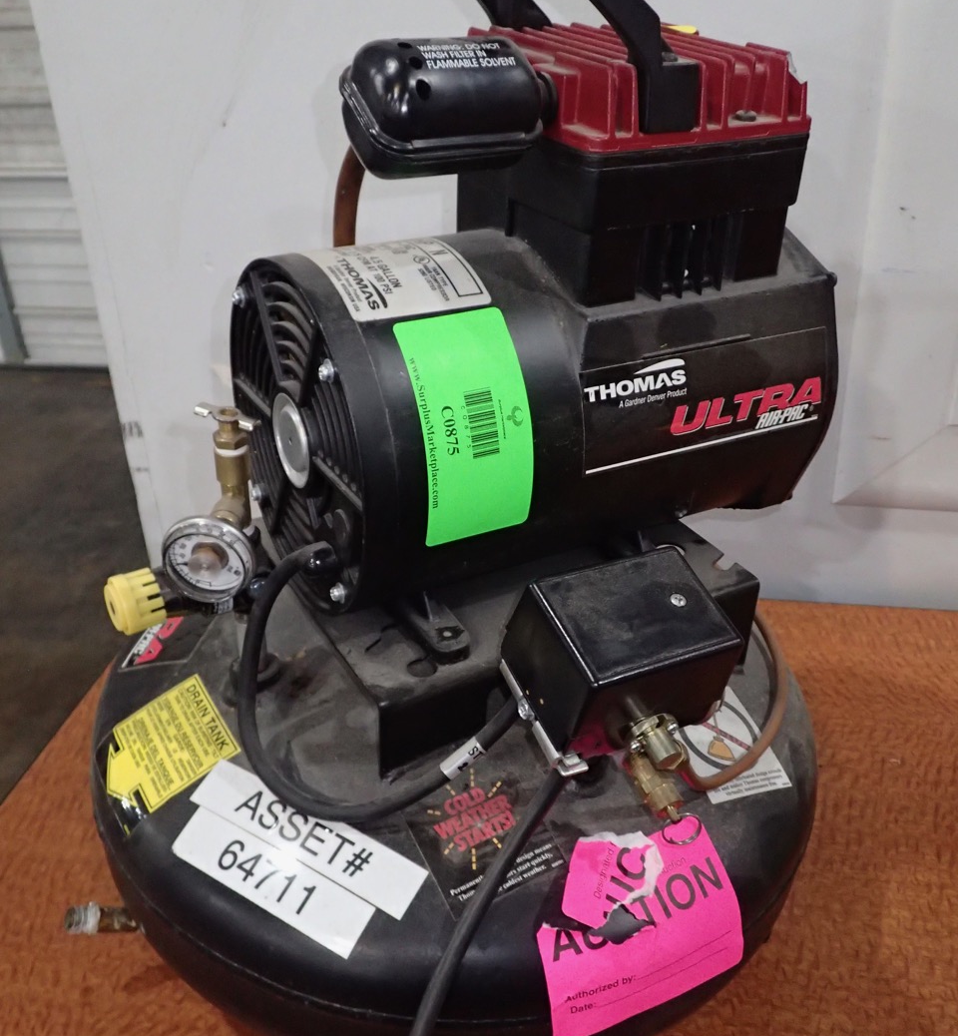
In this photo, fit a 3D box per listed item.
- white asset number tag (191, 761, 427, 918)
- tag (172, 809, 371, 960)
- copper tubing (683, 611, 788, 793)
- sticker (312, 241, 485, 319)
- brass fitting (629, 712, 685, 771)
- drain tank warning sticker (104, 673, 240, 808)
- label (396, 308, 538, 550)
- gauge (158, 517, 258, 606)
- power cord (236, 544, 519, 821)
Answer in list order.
[{"bbox_3d":[-0.079,0.142,0.497,0.117,0.007,0.023,22,67,21],"label":"white asset number tag"},{"bbox_3d":[-0.094,0.160,0.492,0.102,0.025,0.008,23,-6,20],"label":"tag"},{"bbox_3d":[0.134,0.081,0.555,0.043,0.021,0.163,15,34,17],"label":"copper tubing"},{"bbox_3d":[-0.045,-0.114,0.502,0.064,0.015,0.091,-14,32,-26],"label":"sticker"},{"bbox_3d":[0.078,0.098,0.486,0.025,0.018,0.022,-12,49,-24],"label":"brass fitting"},{"bbox_3d":[-0.157,0.115,0.543,0.065,0.010,0.057,-41,47,-5],"label":"drain tank warning sticker"},{"bbox_3d":[-0.003,-0.039,0.477,0.051,0.097,0.016,-14,13,-26],"label":"label"},{"bbox_3d":[-0.122,0.019,0.498,0.042,0.042,0.024,5,32,2],"label":"gauge"},{"bbox_3d":[-0.051,0.072,0.493,0.133,0.104,0.074,16,34,19],"label":"power cord"}]

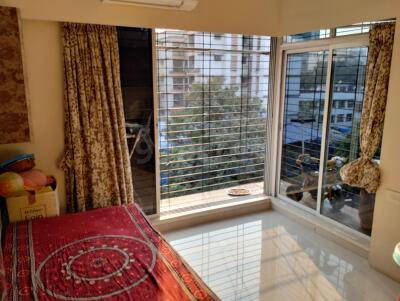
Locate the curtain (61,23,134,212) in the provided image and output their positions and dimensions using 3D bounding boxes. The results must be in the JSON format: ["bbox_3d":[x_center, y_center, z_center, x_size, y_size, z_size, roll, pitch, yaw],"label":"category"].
[{"bbox_3d":[-0.925,-0.166,2.963,0.608,1.849,0.133,-6,13,-26],"label":"curtain"}]

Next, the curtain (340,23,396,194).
[{"bbox_3d":[1.442,-0.336,2.741,0.234,1.396,0.328,-6,13,-26],"label":"curtain"}]

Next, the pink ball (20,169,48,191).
[{"bbox_3d":[-1.328,0.229,2.605,0.203,0.203,0.203,-6,13,-26],"label":"pink ball"}]

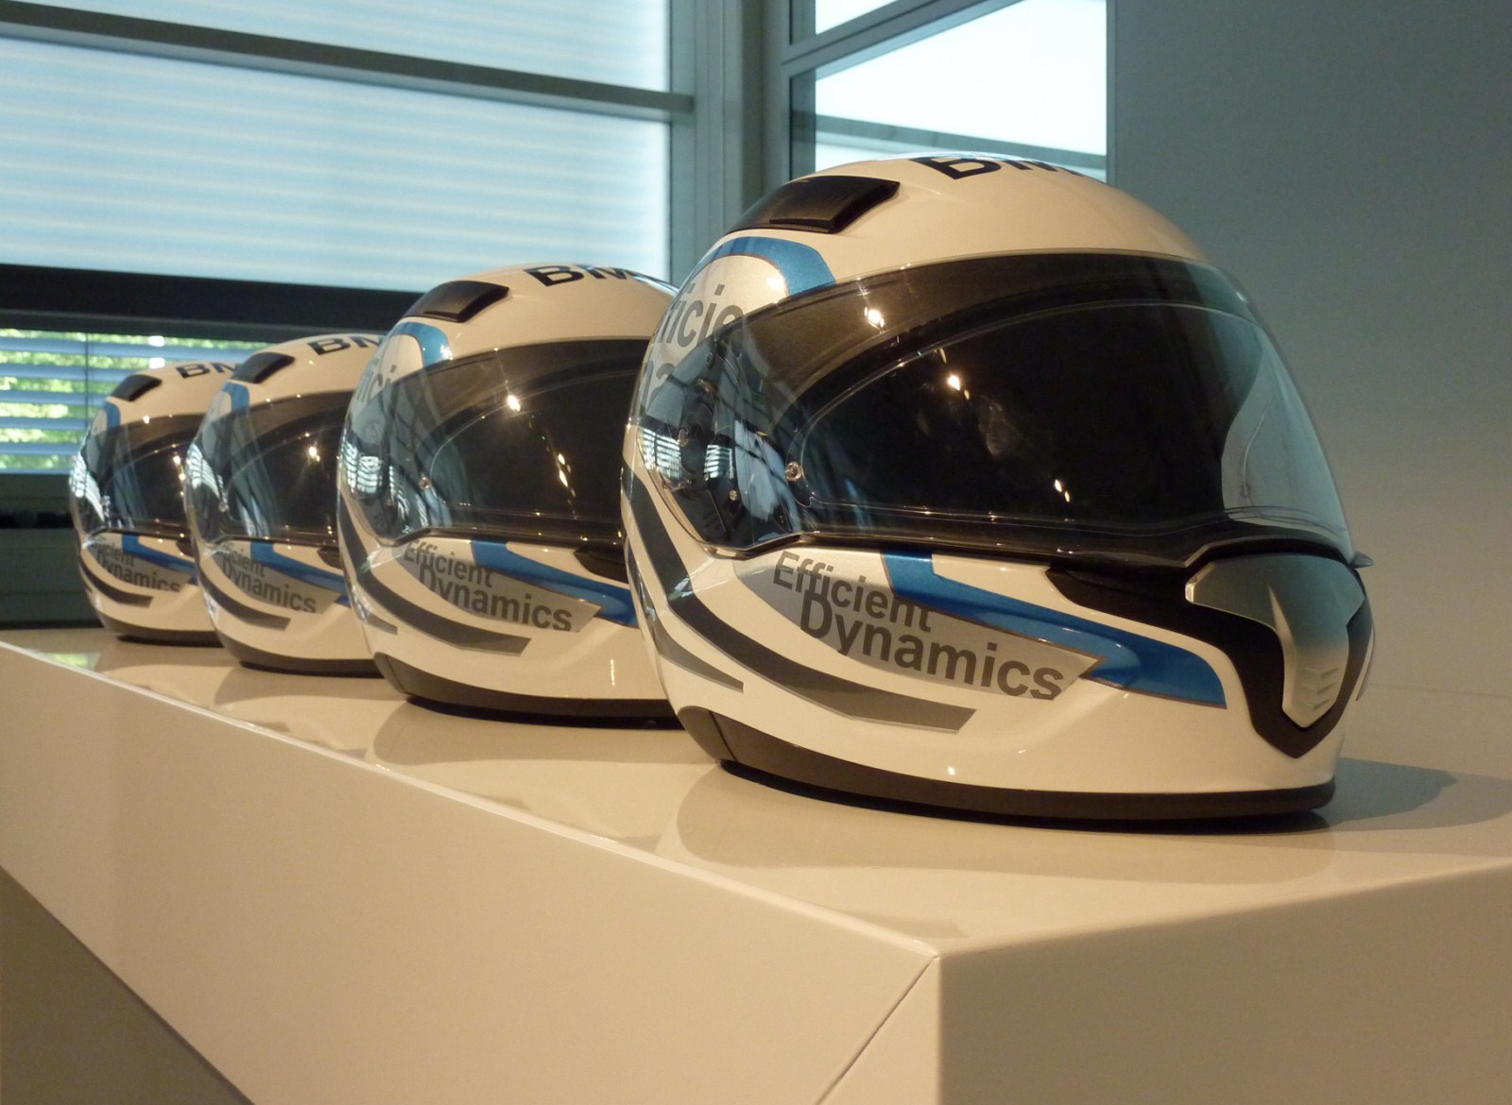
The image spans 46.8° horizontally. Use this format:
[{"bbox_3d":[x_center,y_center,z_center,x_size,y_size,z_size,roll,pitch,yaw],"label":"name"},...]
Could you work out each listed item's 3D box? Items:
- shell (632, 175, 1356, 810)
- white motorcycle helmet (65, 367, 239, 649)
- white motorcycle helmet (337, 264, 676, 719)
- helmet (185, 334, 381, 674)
[{"bbox_3d":[0.091,-0.038,0.759,0.250,0.270,0.345,0,1,-41],"label":"shell"},{"bbox_3d":[-0.531,-0.053,1.716,0.250,0.270,0.345,0,1,-41],"label":"white motorcycle helmet"},{"bbox_3d":[-0.112,-0.043,1.090,0.250,0.270,0.345,0,1,-41],"label":"white motorcycle helmet"},{"bbox_3d":[-0.337,-0.048,1.451,0.250,0.270,0.345,0,1,-41],"label":"helmet"}]

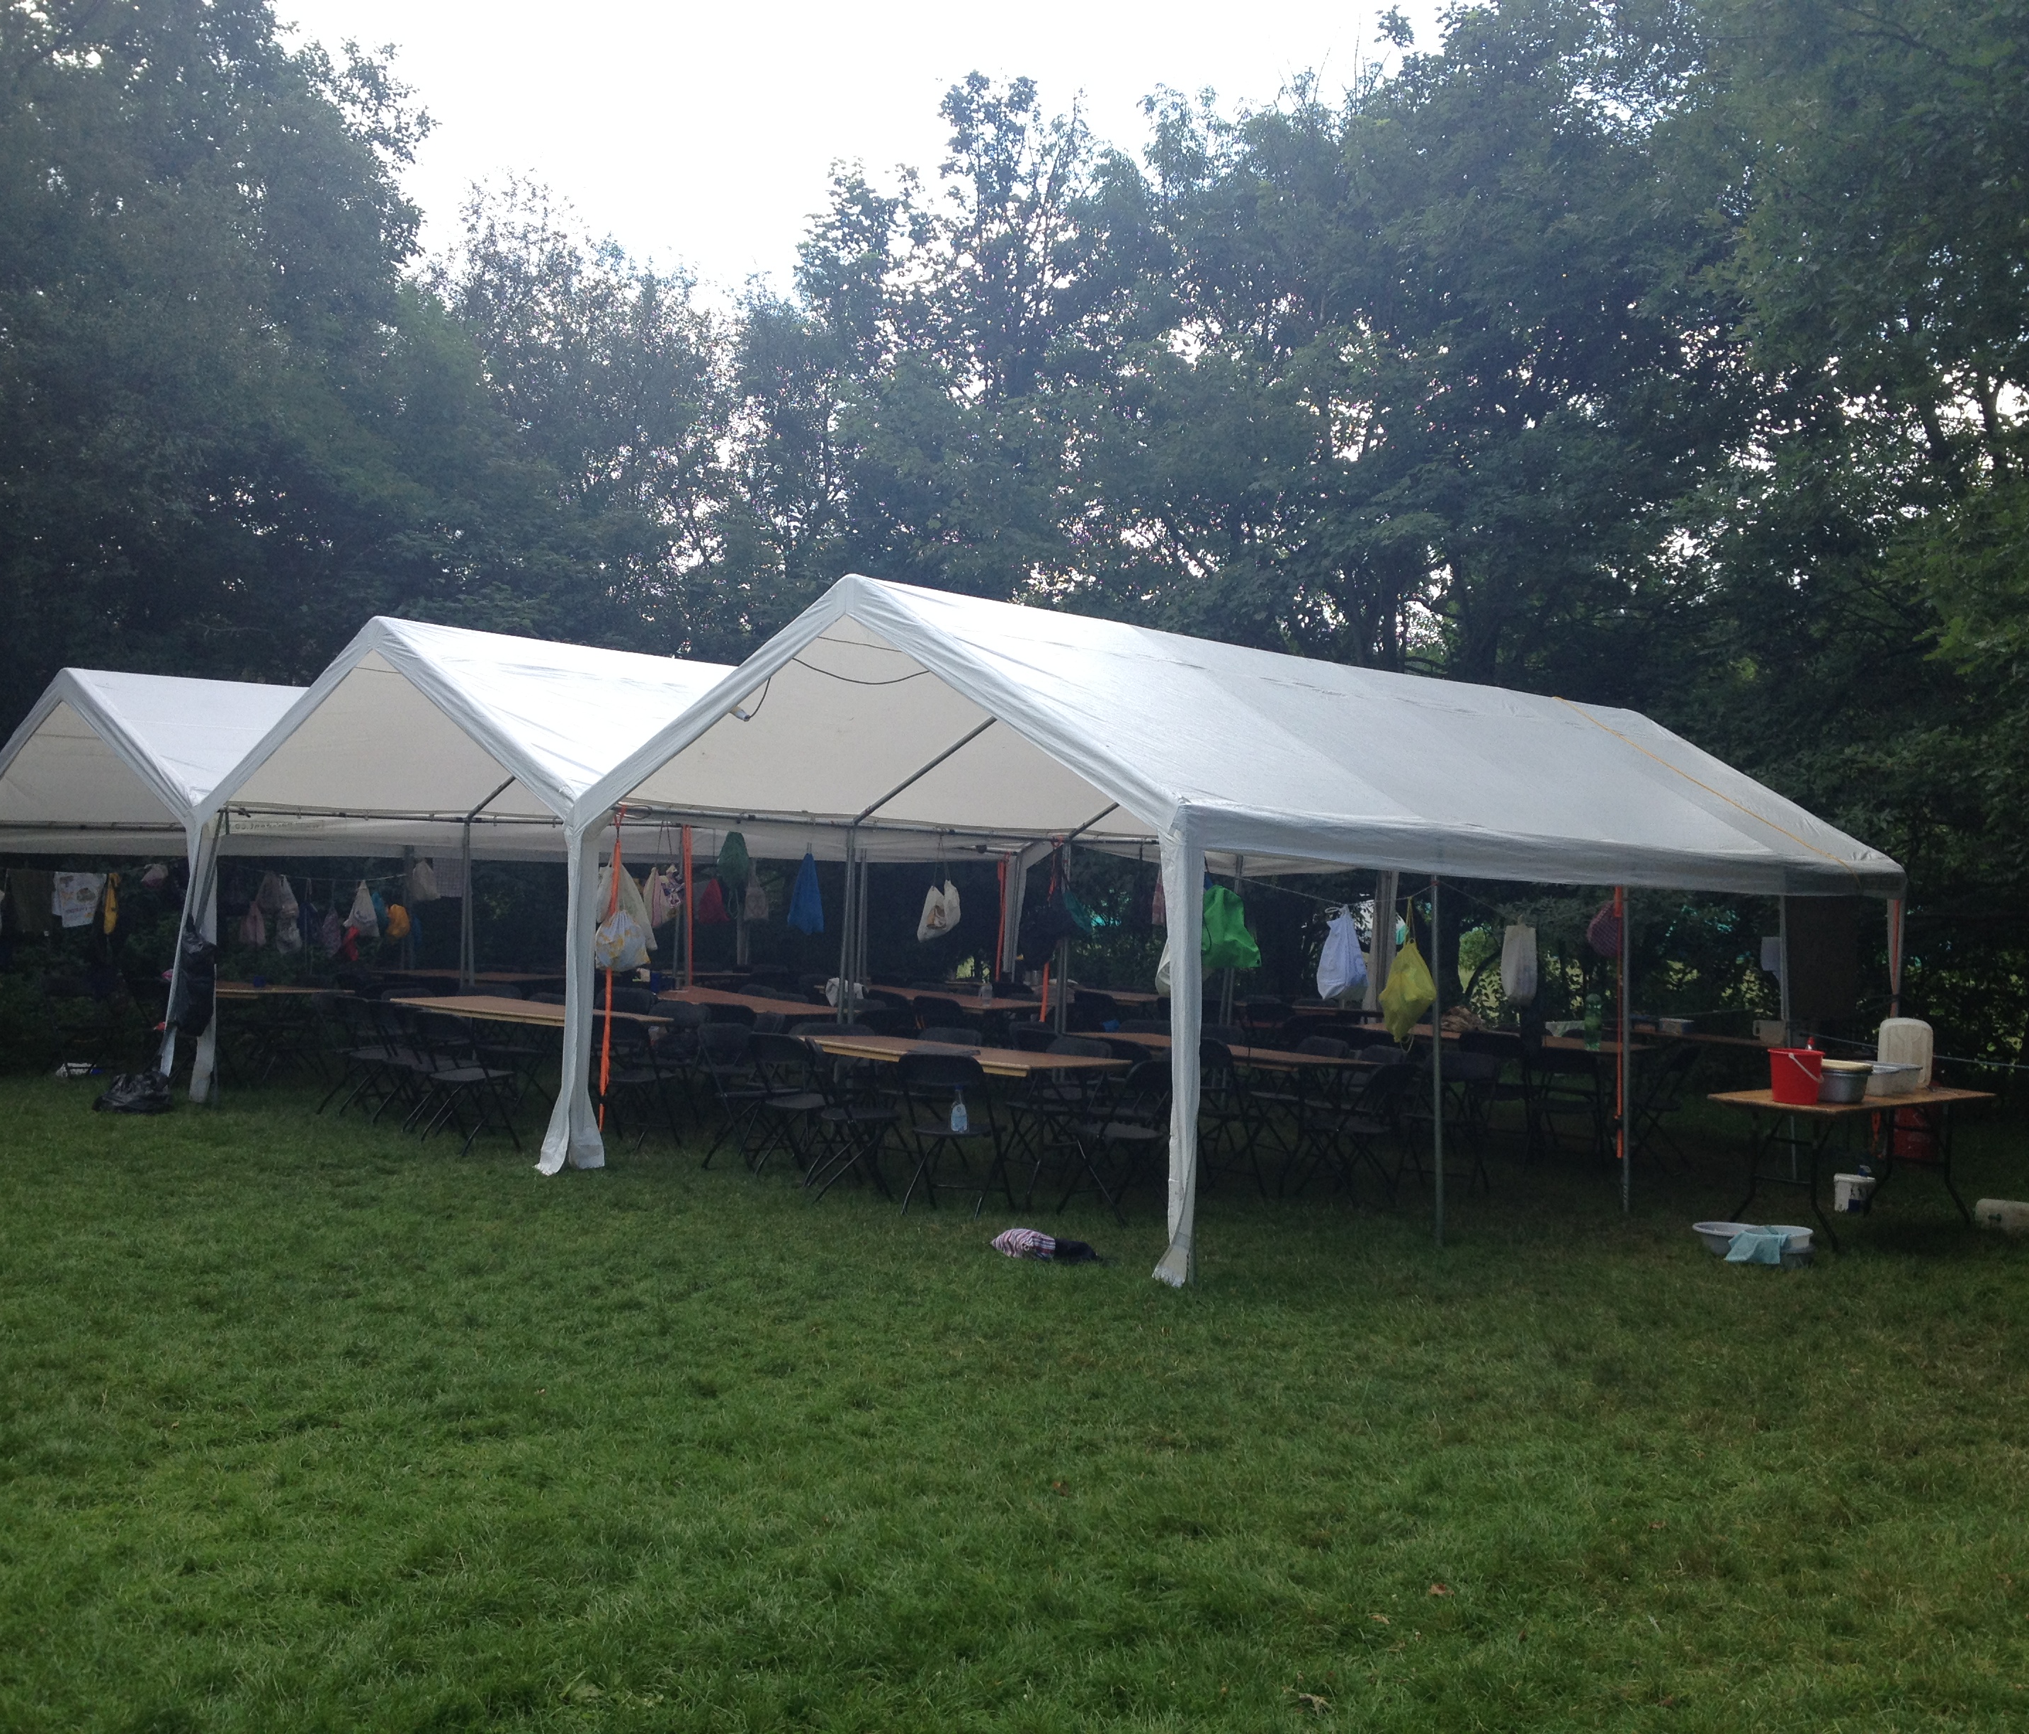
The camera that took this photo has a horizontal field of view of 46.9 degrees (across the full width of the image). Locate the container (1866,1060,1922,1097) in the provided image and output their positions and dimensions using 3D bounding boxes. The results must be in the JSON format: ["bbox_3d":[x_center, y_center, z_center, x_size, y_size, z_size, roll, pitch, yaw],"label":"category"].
[{"bbox_3d":[4.822,1.172,12.852,0.300,0.140,0.360,3,-3,-44],"label":"container"}]

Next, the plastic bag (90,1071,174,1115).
[{"bbox_3d":[-5.686,1.422,15.104,0.500,0.260,0.420,2,-2,-20],"label":"plastic bag"}]

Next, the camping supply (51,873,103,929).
[{"bbox_3d":[-8.173,0.292,20.400,0.080,0.500,0.440,-1,-2,42],"label":"camping supply"}]

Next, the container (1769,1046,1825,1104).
[{"bbox_3d":[3.999,1.069,11.954,0.290,0.275,0.290,0,-2,37],"label":"container"}]

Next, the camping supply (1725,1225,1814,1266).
[{"bbox_3d":[3.633,1.813,11.153,0.380,0.165,0.360,1,-2,0],"label":"camping supply"}]

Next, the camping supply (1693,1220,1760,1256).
[{"bbox_3d":[3.491,1.822,11.452,0.340,0.140,0.340,1,-2,0],"label":"camping supply"}]

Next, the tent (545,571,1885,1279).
[{"bbox_3d":[1.849,0.272,14.185,4.150,3.100,8.050,-1,-2,41],"label":"tent"}]

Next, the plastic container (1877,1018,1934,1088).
[{"bbox_3d":[5.018,1.035,13.156,0.290,0.400,0.220,0,-2,20],"label":"plastic container"}]

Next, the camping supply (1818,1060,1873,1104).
[{"bbox_3d":[4.316,1.118,12.153,0.300,0.205,0.300,1,-2,0],"label":"camping supply"}]

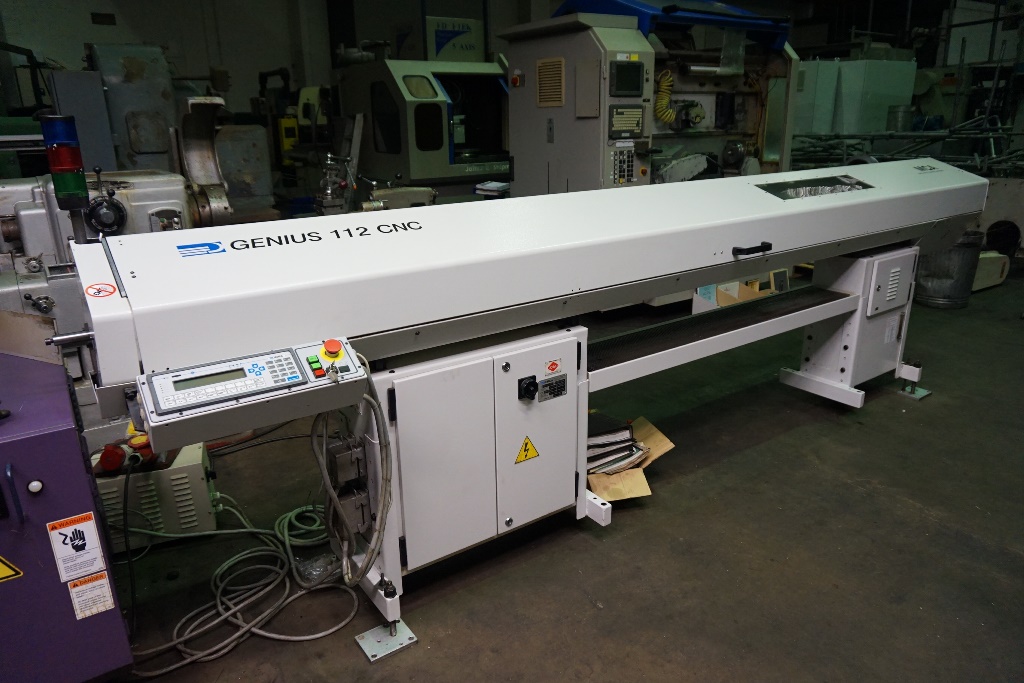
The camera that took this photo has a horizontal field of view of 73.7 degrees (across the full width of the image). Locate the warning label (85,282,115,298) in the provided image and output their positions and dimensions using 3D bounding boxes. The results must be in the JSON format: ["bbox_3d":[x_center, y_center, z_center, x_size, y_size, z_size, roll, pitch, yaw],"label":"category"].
[{"bbox_3d":[-0.941,-0.117,1.564,0.061,0.003,0.061,-13,41,-33],"label":"warning label"}]

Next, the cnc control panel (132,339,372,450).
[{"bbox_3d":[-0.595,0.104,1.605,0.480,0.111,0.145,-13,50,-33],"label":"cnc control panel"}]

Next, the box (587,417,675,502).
[{"bbox_3d":[0.463,0.527,2.918,0.407,0.219,0.427,-6,18,-16],"label":"box"}]

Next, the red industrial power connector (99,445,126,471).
[{"bbox_3d":[-1.451,0.423,2.495,0.095,0.100,0.075,-4,8,-7],"label":"red industrial power connector"}]

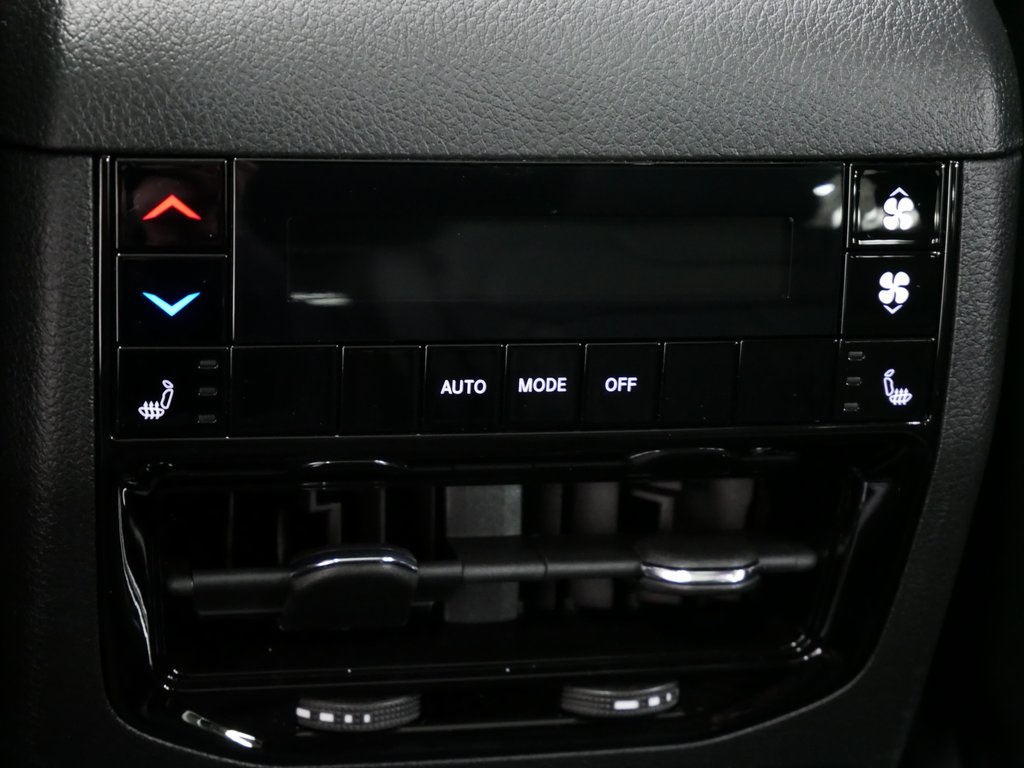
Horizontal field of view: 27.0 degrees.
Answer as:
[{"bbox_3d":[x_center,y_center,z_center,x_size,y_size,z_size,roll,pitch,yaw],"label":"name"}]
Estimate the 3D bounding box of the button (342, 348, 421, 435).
[{"bbox_3d":[-0.028,0.001,0.446,0.017,0.019,0.006,-1,12,-12],"label":"button"}]

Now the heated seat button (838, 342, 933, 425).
[{"bbox_3d":[0.081,-0.001,0.469,0.022,0.019,0.006,-1,12,-12],"label":"heated seat button"}]

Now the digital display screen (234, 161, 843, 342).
[{"bbox_3d":[0.007,-0.028,0.447,0.130,0.038,0.006,-1,12,-12],"label":"digital display screen"}]

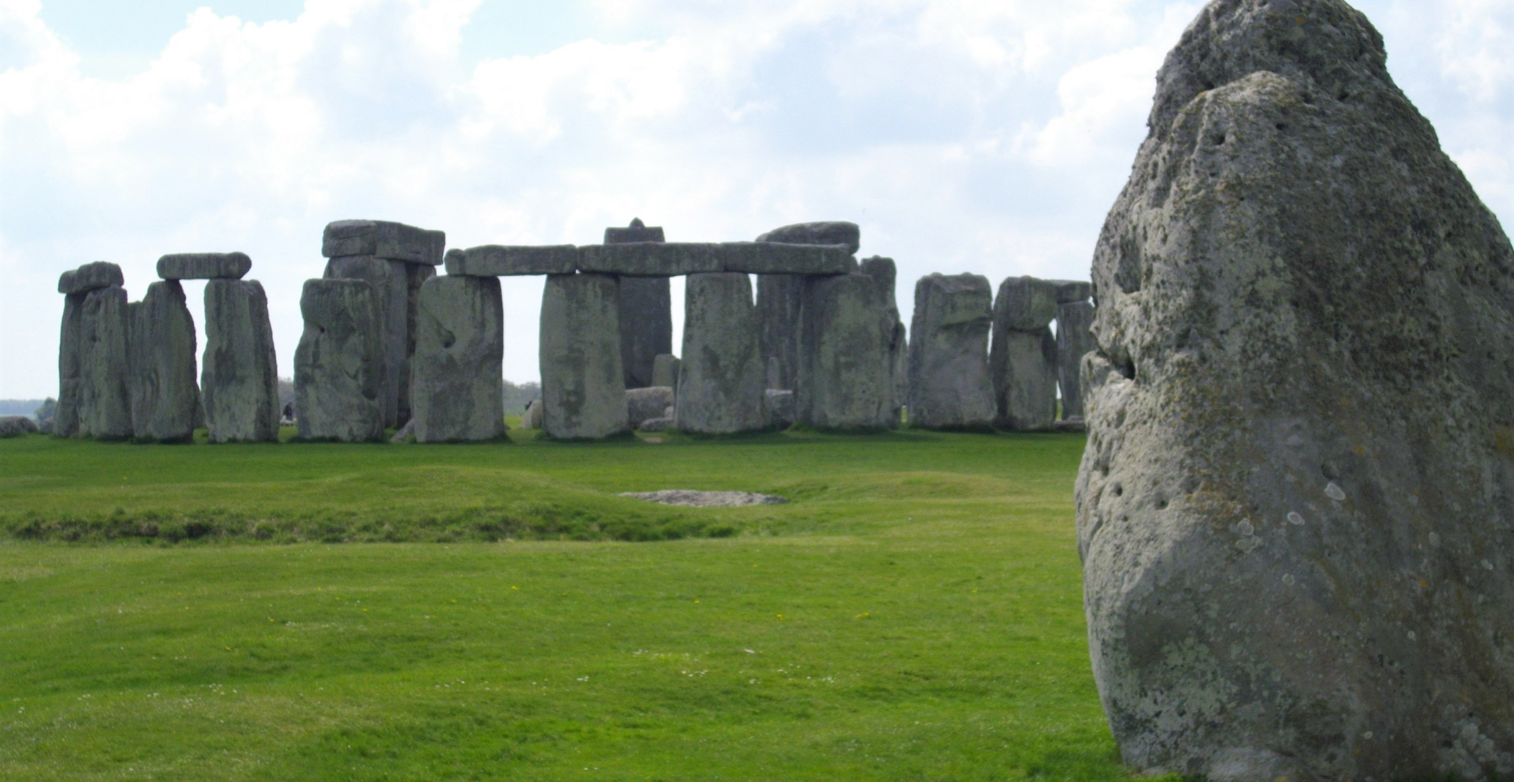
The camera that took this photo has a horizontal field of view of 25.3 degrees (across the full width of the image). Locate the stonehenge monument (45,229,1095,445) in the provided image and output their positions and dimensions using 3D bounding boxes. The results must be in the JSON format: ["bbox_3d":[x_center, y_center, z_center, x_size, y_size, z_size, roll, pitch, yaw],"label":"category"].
[{"bbox_3d":[-4.350,-2.050,97.800,31.500,6.600,30.500,0,0,-3],"label":"stonehenge monument"}]

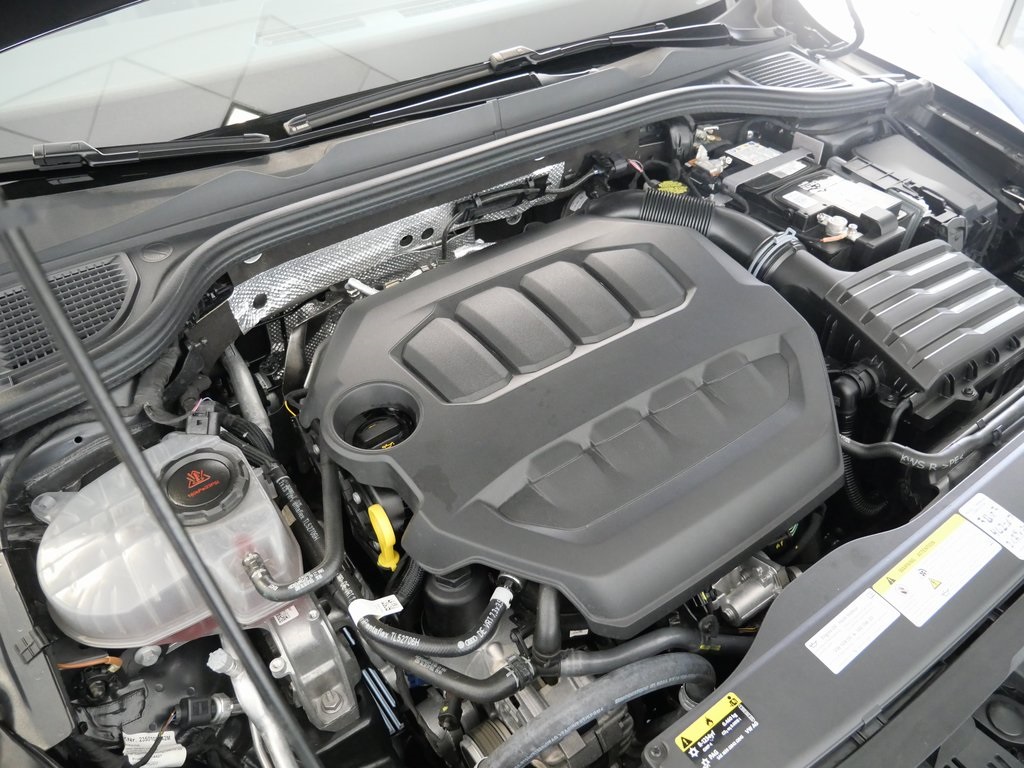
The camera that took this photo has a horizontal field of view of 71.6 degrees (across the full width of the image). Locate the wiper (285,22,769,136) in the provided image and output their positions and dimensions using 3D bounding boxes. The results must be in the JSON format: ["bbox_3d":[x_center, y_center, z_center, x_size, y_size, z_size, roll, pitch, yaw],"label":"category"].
[{"bbox_3d":[0.052,-0.465,1.042,0.830,0.070,0.110,-21,48,-20],"label":"wiper"}]

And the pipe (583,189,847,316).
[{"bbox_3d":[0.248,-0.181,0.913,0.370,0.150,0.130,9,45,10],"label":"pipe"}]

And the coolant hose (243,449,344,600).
[{"bbox_3d":[-0.169,0.131,0.608,0.110,0.080,0.100,-34,53,-30],"label":"coolant hose"}]

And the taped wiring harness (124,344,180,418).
[{"bbox_3d":[-0.338,-0.002,0.667,0.056,0.062,0.045,-25,51,-25],"label":"taped wiring harness"}]

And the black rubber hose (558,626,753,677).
[{"bbox_3d":[0.129,0.233,0.619,0.205,0.055,0.035,-9,44,-9],"label":"black rubber hose"}]

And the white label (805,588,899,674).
[{"bbox_3d":[0.282,0.202,0.584,0.088,0.002,0.029,-25,53,-24],"label":"white label"}]

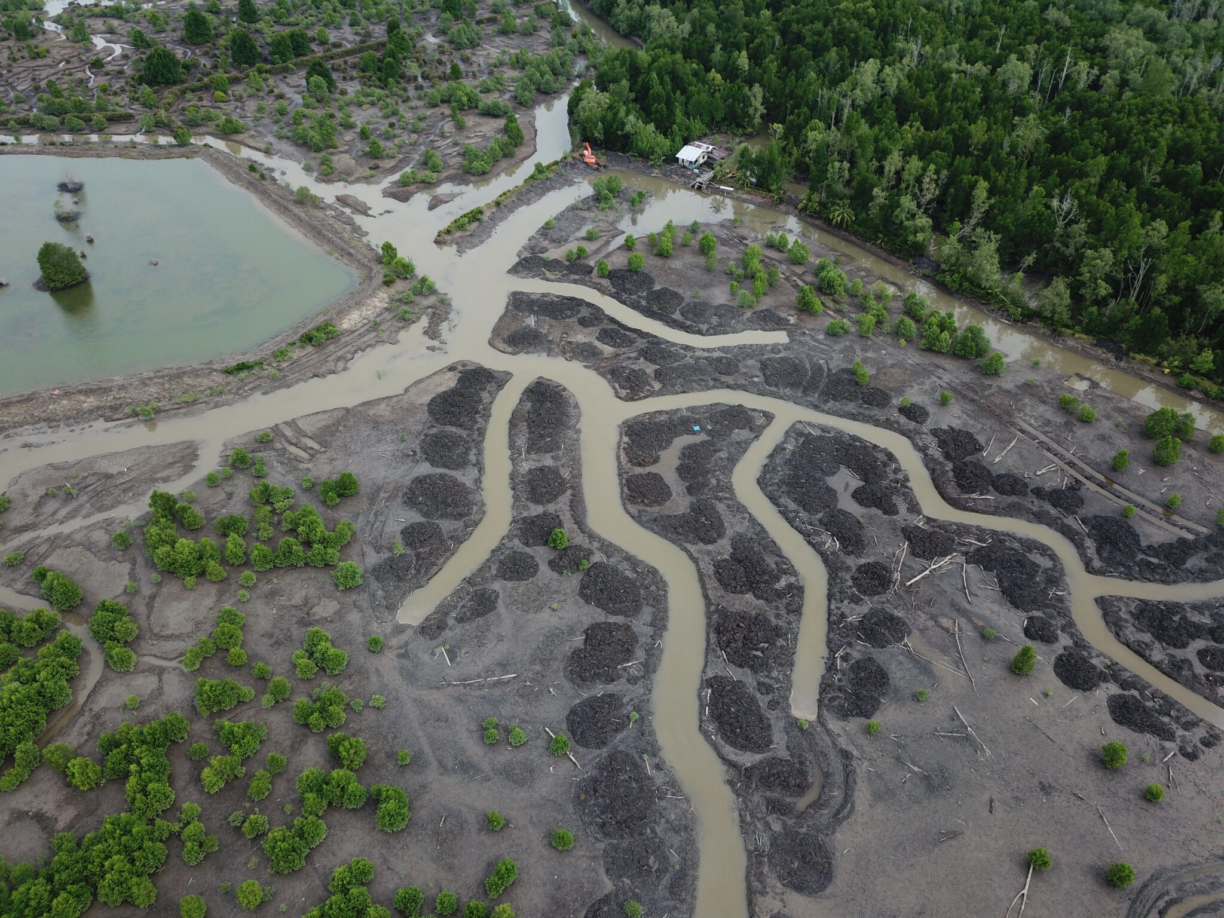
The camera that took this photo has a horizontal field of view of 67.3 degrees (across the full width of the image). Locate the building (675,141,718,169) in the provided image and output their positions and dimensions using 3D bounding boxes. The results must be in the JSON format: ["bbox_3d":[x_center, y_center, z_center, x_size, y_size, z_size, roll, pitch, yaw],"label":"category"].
[{"bbox_3d":[23.493,-84.045,254.235,6.100,3.800,9.800,26,49,26],"label":"building"}]

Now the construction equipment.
[{"bbox_3d":[-6.149,-83.165,252.460,5.000,4.300,9.400,-25,48,-25],"label":"construction equipment"}]

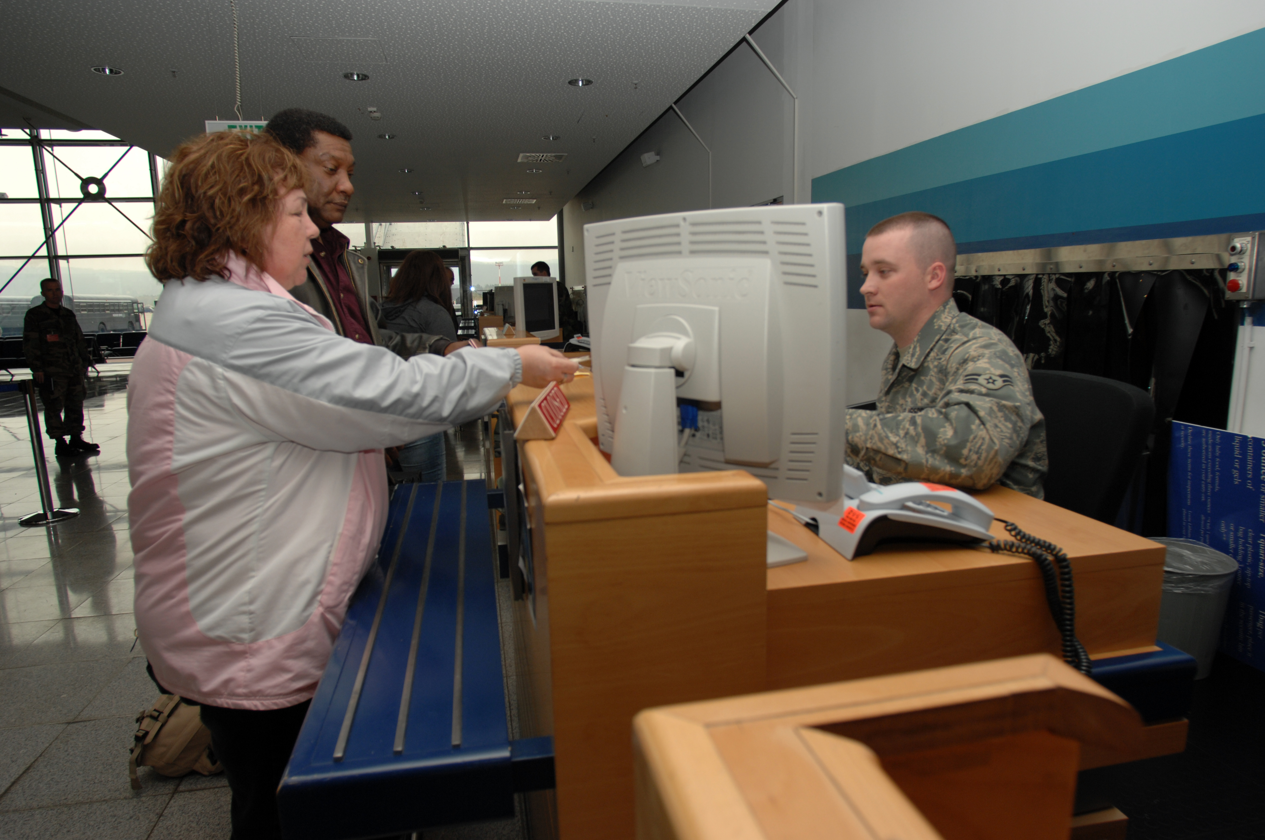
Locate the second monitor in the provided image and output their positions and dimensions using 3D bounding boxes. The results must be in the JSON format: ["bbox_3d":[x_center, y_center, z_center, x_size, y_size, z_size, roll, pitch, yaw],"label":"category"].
[{"bbox_3d":[-0.581,-0.598,4.142,0.180,0.400,0.400,3,11,22],"label":"second monitor"}]

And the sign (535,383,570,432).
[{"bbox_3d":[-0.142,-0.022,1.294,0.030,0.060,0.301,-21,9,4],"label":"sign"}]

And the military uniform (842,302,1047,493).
[{"bbox_3d":[0.528,0.038,1.547,0.560,0.610,0.540,-4,10,-15],"label":"military uniform"}]

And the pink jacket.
[{"bbox_3d":[-0.517,0.062,1.267,0.630,0.670,0.530,-4,10,-17],"label":"pink jacket"}]

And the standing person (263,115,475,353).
[{"bbox_3d":[-0.666,0.253,1.768,0.500,1.897,0.560,-1,10,3],"label":"standing person"}]

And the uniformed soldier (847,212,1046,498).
[{"bbox_3d":[0.499,0.212,1.560,0.680,1.260,0.550,-4,10,-15],"label":"uniformed soldier"}]

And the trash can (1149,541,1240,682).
[{"bbox_3d":[1.566,0.554,2.163,0.300,0.335,0.300,6,12,35],"label":"trash can"}]

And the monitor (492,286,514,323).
[{"bbox_3d":[-1.379,-1.225,7.808,0.400,0.410,0.200,9,14,44],"label":"monitor"}]

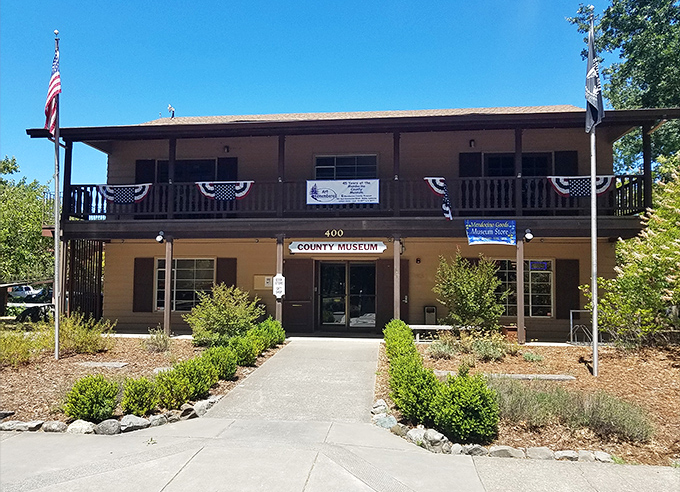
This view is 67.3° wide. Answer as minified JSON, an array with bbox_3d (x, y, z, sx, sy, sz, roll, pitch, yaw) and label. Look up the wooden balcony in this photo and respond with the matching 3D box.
[{"bbox_3d":[-0.042,-1.226,13.400,15.250,0.974,0.120,0,-4,7],"label":"wooden balcony"}]

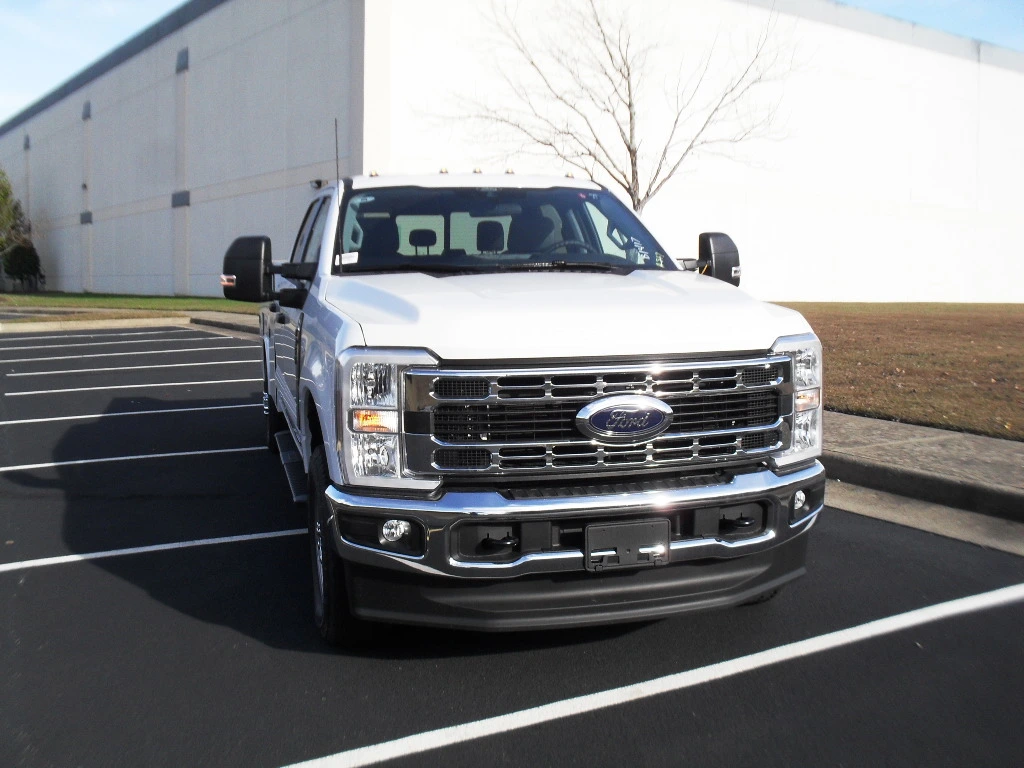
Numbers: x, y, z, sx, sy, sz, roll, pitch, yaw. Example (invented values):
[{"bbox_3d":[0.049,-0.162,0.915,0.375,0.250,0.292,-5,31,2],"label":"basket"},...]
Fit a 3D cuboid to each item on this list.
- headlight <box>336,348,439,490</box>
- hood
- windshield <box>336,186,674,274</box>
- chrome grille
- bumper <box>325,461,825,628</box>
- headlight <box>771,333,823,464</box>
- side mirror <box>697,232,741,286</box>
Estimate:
[{"bbox_3d":[-0.434,0.103,3.600,0.335,0.485,0.290,-2,9,-15],"label":"headlight"},{"bbox_3d":[0.189,-0.331,4.270,1.860,0.265,1.420,-2,9,-15],"label":"hood"},{"bbox_3d":[-0.048,-0.755,5.117,1.730,0.465,0.860,-2,9,-15],"label":"windshield"},{"bbox_3d":[0.366,0.106,3.656,1.460,0.410,0.210,-2,9,-15],"label":"chrome grille"},{"bbox_3d":[0.347,0.575,3.801,1.970,0.520,0.455,-2,9,-15],"label":"bumper"},{"bbox_3d":[1.090,0.042,3.995,0.335,0.485,0.290,-2,9,-15],"label":"headlight"},{"bbox_3d":[1.114,-0.647,5.541,0.242,0.317,0.190,-2,9,-15],"label":"side mirror"}]

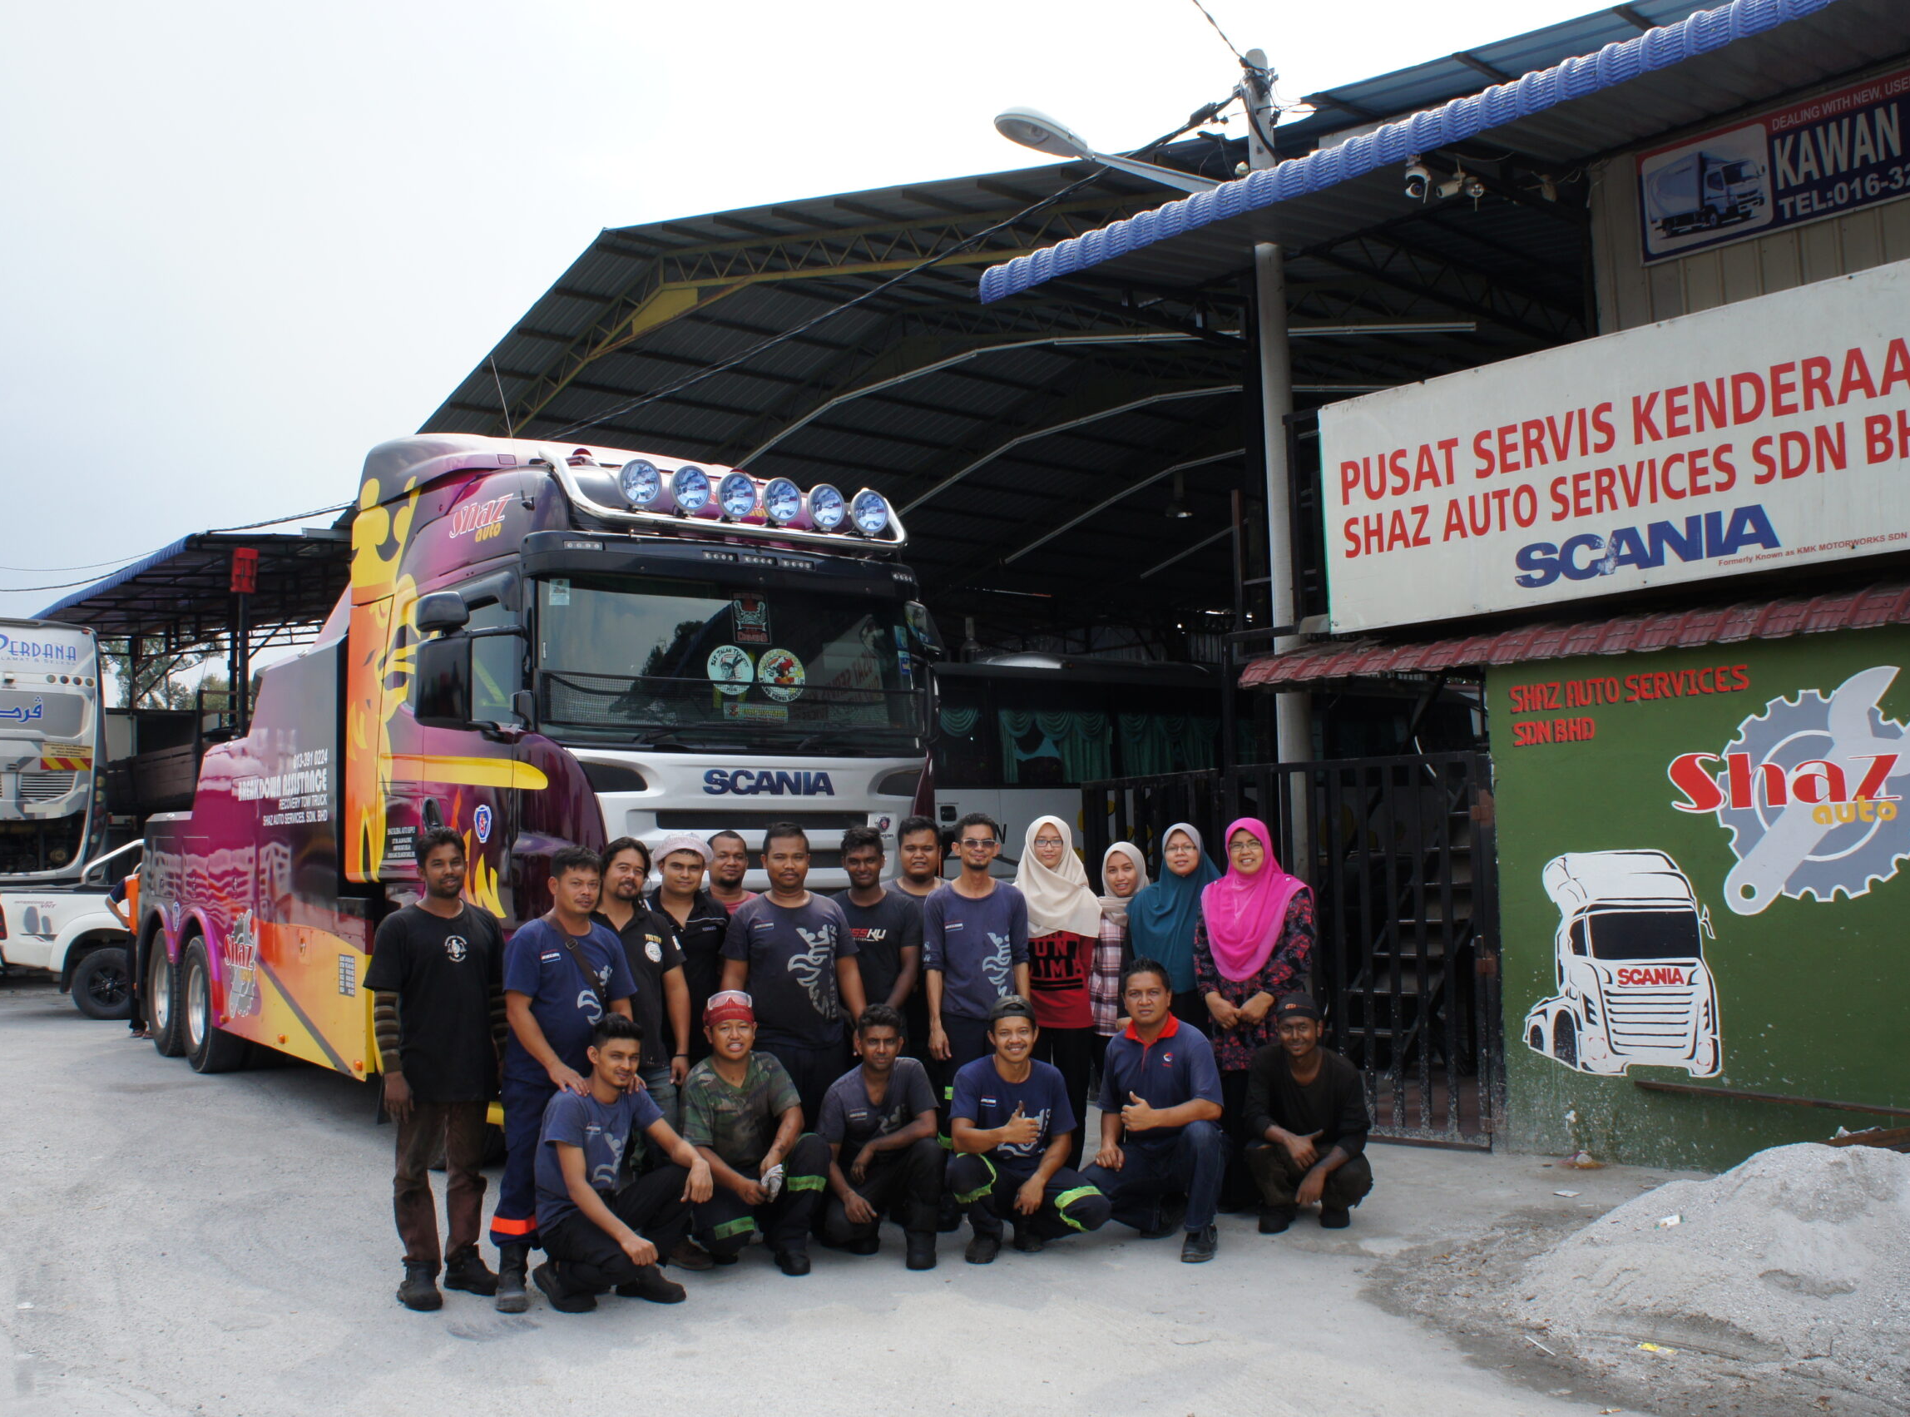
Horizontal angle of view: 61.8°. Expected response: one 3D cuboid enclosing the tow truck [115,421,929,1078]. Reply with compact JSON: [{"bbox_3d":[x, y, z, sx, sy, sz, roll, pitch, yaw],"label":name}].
[{"bbox_3d":[-3.480,0.624,11.331,2.600,4.000,8.250,2,-5,-39],"label":"tow truck"}]

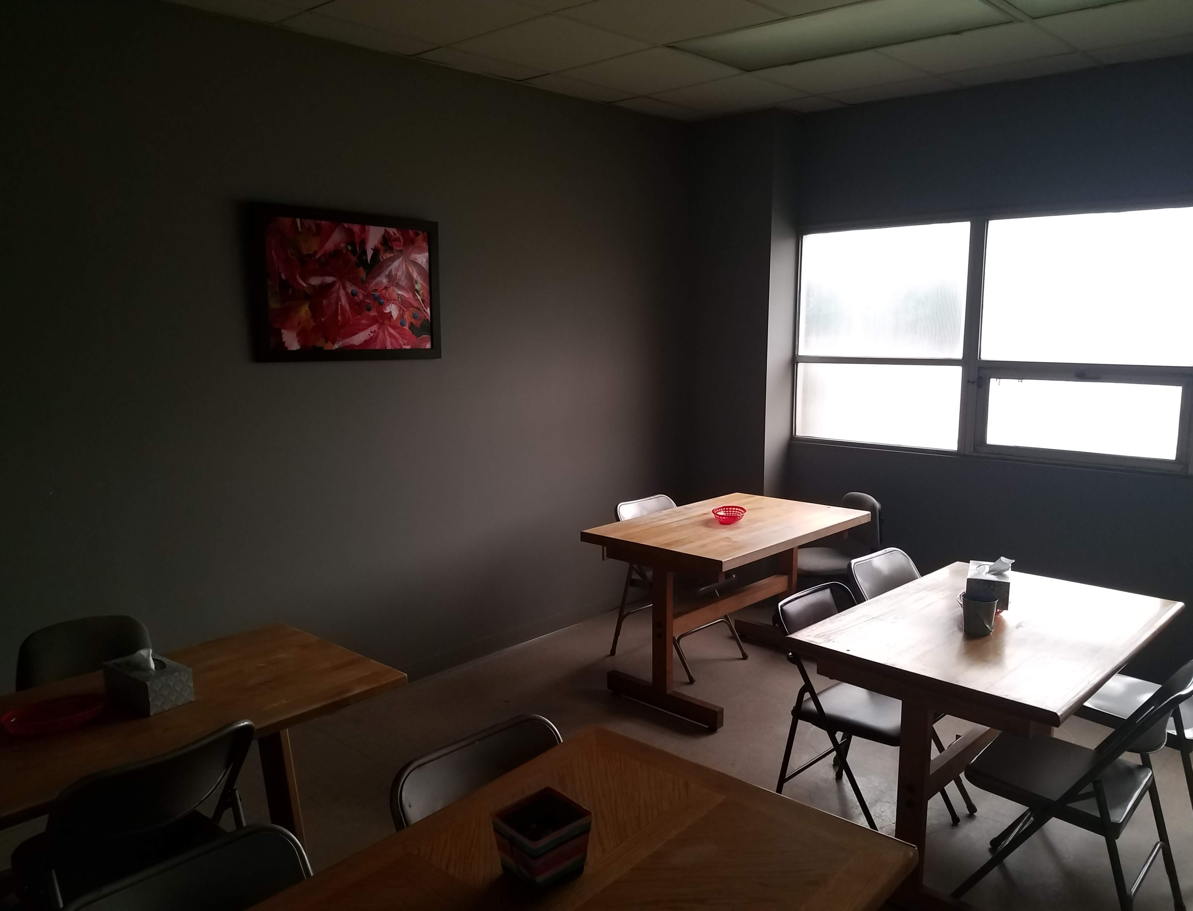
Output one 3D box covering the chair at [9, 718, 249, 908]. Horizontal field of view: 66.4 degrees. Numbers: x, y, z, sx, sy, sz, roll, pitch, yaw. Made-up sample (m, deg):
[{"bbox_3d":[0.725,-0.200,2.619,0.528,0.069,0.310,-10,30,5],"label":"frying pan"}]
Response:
[{"bbox_3d":[-1.091,0.982,2.141,0.510,0.760,0.460,7,11,39],"label":"chair"}]

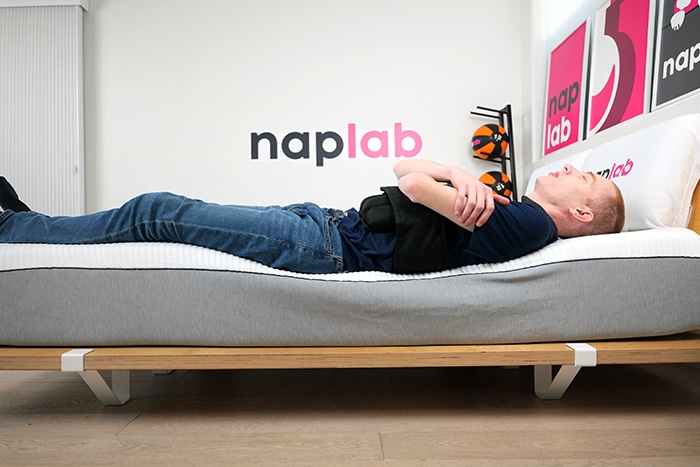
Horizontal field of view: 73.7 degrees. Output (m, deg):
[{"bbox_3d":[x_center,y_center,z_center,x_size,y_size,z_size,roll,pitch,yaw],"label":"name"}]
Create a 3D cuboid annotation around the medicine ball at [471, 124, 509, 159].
[{"bbox_3d":[0.932,-0.605,3.090,0.233,0.233,0.233,0,-1,0],"label":"medicine ball"}]

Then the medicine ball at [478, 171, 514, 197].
[{"bbox_3d":[0.957,-0.292,3.090,0.233,0.233,0.233,0,-1,0],"label":"medicine ball"}]

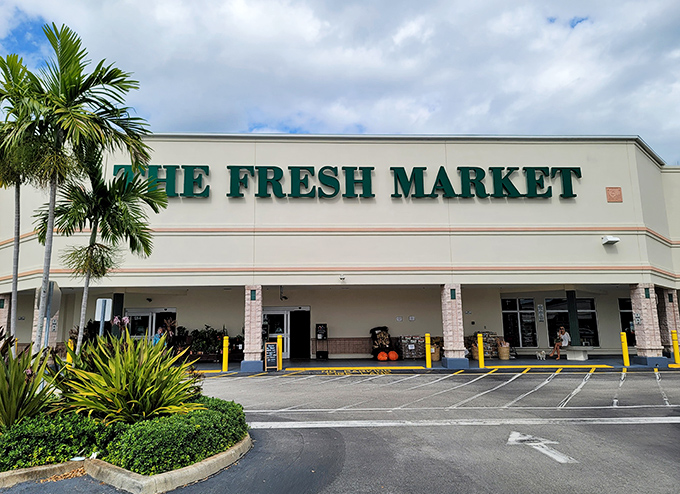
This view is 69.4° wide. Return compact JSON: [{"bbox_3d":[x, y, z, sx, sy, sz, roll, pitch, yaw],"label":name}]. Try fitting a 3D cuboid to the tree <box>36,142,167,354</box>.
[{"bbox_3d":[-4.957,0.496,10.056,2.600,5.527,2.600,0,-9,-3],"label":"tree"}]

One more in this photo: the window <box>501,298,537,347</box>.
[{"bbox_3d":[8.417,3.529,22.919,1.567,2.279,0.120,0,-9,-3],"label":"window"}]

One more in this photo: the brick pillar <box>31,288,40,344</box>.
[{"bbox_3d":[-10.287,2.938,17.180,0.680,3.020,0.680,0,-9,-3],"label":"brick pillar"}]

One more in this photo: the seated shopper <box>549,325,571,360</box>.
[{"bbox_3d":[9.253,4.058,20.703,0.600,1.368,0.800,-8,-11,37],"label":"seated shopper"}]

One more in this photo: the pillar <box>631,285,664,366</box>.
[{"bbox_3d":[11.420,2.899,18.291,0.720,3.045,0.720,0,-10,-2],"label":"pillar"}]

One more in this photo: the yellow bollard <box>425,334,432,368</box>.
[{"bbox_3d":[3.214,3.771,17.813,0.185,1.211,0.185,0,-10,-2],"label":"yellow bollard"}]

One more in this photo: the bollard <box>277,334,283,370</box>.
[{"bbox_3d":[-2.140,3.797,17.603,0.185,1.217,0.185,0,-10,-2],"label":"bollard"}]

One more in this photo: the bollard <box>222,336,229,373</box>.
[{"bbox_3d":[-4.067,3.823,17.524,0.185,1.225,0.185,0,-10,-2],"label":"bollard"}]

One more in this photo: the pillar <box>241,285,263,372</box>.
[{"bbox_3d":[-3.099,2.929,17.728,0.720,3.030,0.720,0,-10,-2],"label":"pillar"}]

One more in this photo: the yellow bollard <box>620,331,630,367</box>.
[{"bbox_3d":[10.526,3.764,18.095,0.185,1.224,0.185,0,-10,-2],"label":"yellow bollard"}]

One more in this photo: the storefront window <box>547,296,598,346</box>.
[{"bbox_3d":[10.912,3.545,23.026,2.426,2.289,0.120,0,-9,-3],"label":"storefront window"}]

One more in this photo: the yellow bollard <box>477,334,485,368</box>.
[{"bbox_3d":[5.042,3.725,17.592,0.172,1.185,0.172,0,-9,-3],"label":"yellow bollard"}]

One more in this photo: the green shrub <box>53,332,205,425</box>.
[{"bbox_3d":[-2.779,1.755,6.387,1.900,1.320,1.750,0,-10,-2],"label":"green shrub"}]

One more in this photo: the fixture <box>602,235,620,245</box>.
[{"bbox_3d":[10.123,-0.282,18.300,0.430,0.270,0.420,0,-10,-2],"label":"fixture"}]

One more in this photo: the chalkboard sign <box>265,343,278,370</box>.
[{"bbox_3d":[-2.407,3.890,17.367,0.460,0.960,0.470,0,-9,-3],"label":"chalkboard sign"}]

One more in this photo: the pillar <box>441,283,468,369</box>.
[{"bbox_3d":[4.181,2.887,18.015,0.720,3.026,0.720,0,-10,-2],"label":"pillar"}]

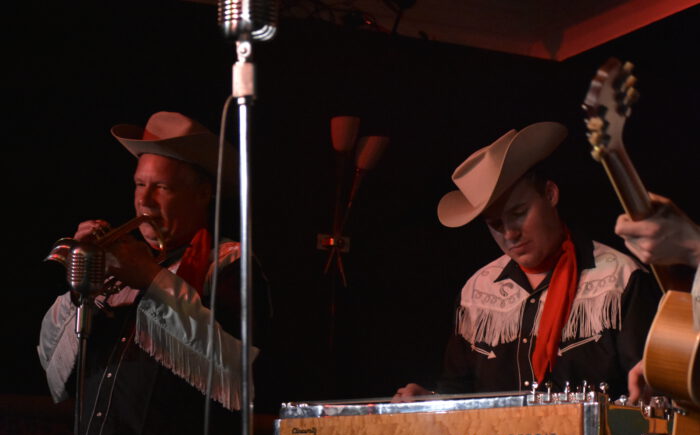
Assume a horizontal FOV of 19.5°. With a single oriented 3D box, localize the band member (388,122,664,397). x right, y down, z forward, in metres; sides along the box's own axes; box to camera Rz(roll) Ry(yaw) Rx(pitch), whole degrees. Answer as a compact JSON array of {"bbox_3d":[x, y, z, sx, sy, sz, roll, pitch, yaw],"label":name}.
[{"bbox_3d":[0.395,0.630,4.470,0.600,1.720,0.500,-5,-11,27],"label":"band member"}]

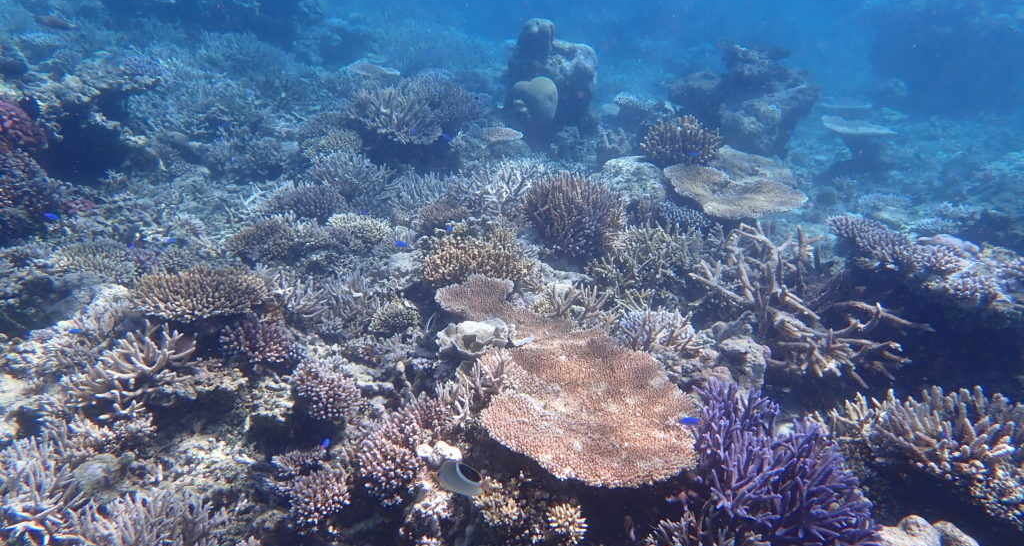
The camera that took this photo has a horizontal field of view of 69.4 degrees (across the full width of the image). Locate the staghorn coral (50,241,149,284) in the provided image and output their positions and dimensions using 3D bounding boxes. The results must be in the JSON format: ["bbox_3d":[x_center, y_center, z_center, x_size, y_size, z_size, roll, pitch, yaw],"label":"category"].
[{"bbox_3d":[-1.597,-0.037,2.850,0.380,0.150,0.320,-15,29,-28],"label":"staghorn coral"}]

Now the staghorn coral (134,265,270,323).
[{"bbox_3d":[-1.046,0.073,2.500,0.460,0.180,0.380,-11,27,-23],"label":"staghorn coral"}]

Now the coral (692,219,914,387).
[{"bbox_3d":[0.907,0.098,2.300,0.640,0.400,0.480,0,26,0],"label":"coral"}]

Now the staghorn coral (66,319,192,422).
[{"bbox_3d":[-1.112,0.283,2.150,0.380,0.240,0.340,-14,29,-28],"label":"staghorn coral"}]

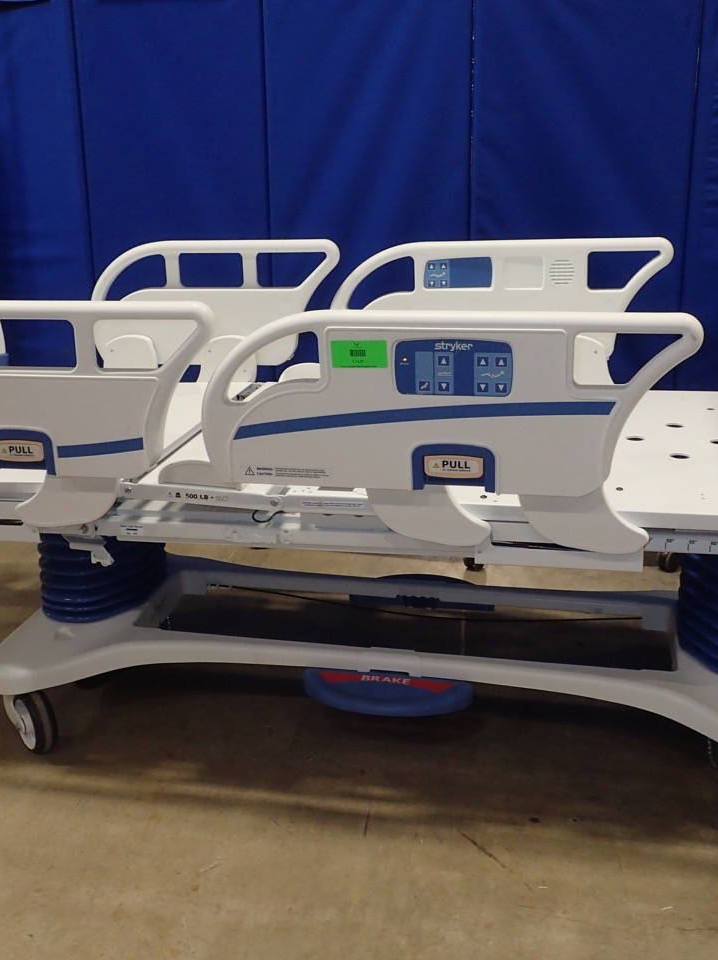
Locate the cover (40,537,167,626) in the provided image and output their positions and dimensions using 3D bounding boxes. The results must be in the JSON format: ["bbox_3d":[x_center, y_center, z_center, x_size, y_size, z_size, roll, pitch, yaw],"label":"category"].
[{"bbox_3d":[-0.654,0.146,2.785,0.250,0.320,0.380,2,19,12],"label":"cover"}]

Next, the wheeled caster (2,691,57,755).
[{"bbox_3d":[-0.771,0.560,2.629,0.080,0.166,0.165,-16,23,-34],"label":"wheeled caster"}]

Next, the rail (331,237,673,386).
[{"bbox_3d":[0.357,-0.407,2.893,0.885,0.435,0.070,2,19,12],"label":"rail"}]

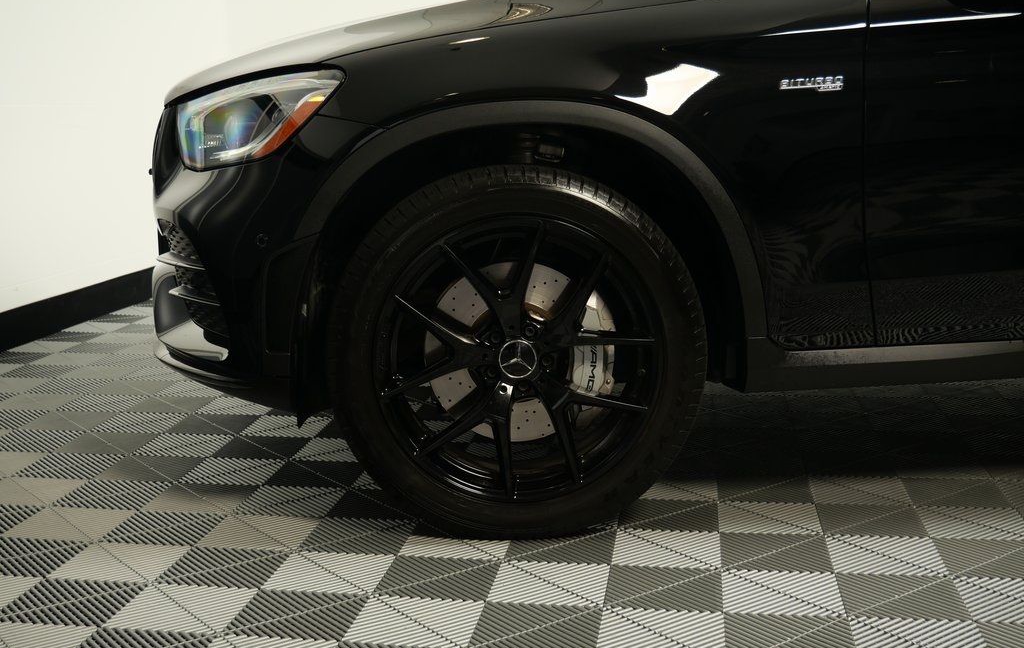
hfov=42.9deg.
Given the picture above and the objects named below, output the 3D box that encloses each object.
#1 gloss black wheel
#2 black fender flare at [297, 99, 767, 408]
[{"bbox_3d":[0.009,0.052,2.585,0.731,0.723,0.262,-1,10,-6],"label":"gloss black wheel"},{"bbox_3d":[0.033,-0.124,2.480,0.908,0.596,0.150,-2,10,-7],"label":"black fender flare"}]

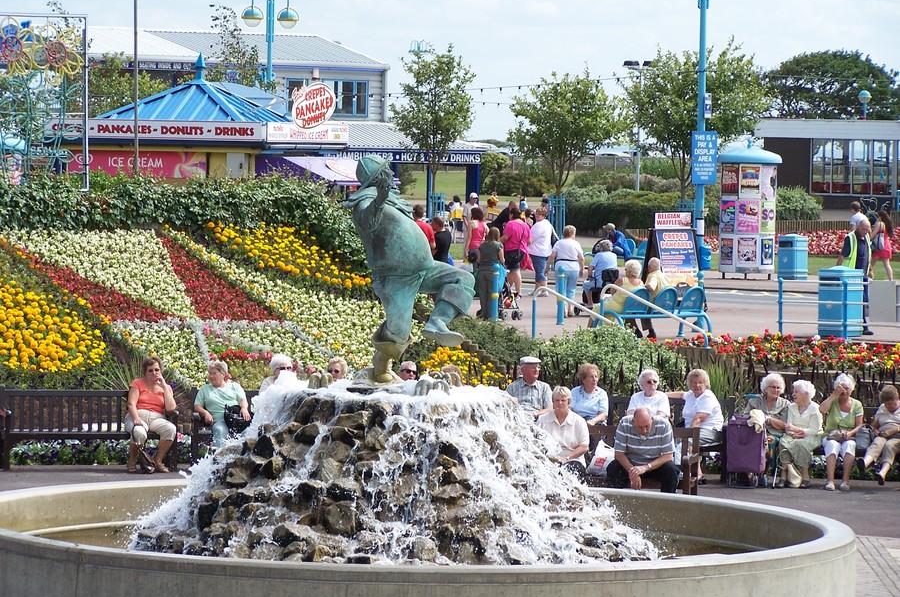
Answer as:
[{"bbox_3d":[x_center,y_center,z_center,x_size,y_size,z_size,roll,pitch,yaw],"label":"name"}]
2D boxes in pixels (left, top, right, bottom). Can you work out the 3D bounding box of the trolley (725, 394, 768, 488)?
[{"bbox_3d":[3.225,1.513,39.302,0.380,1.020,0.380,2,3,19],"label":"trolley"}]

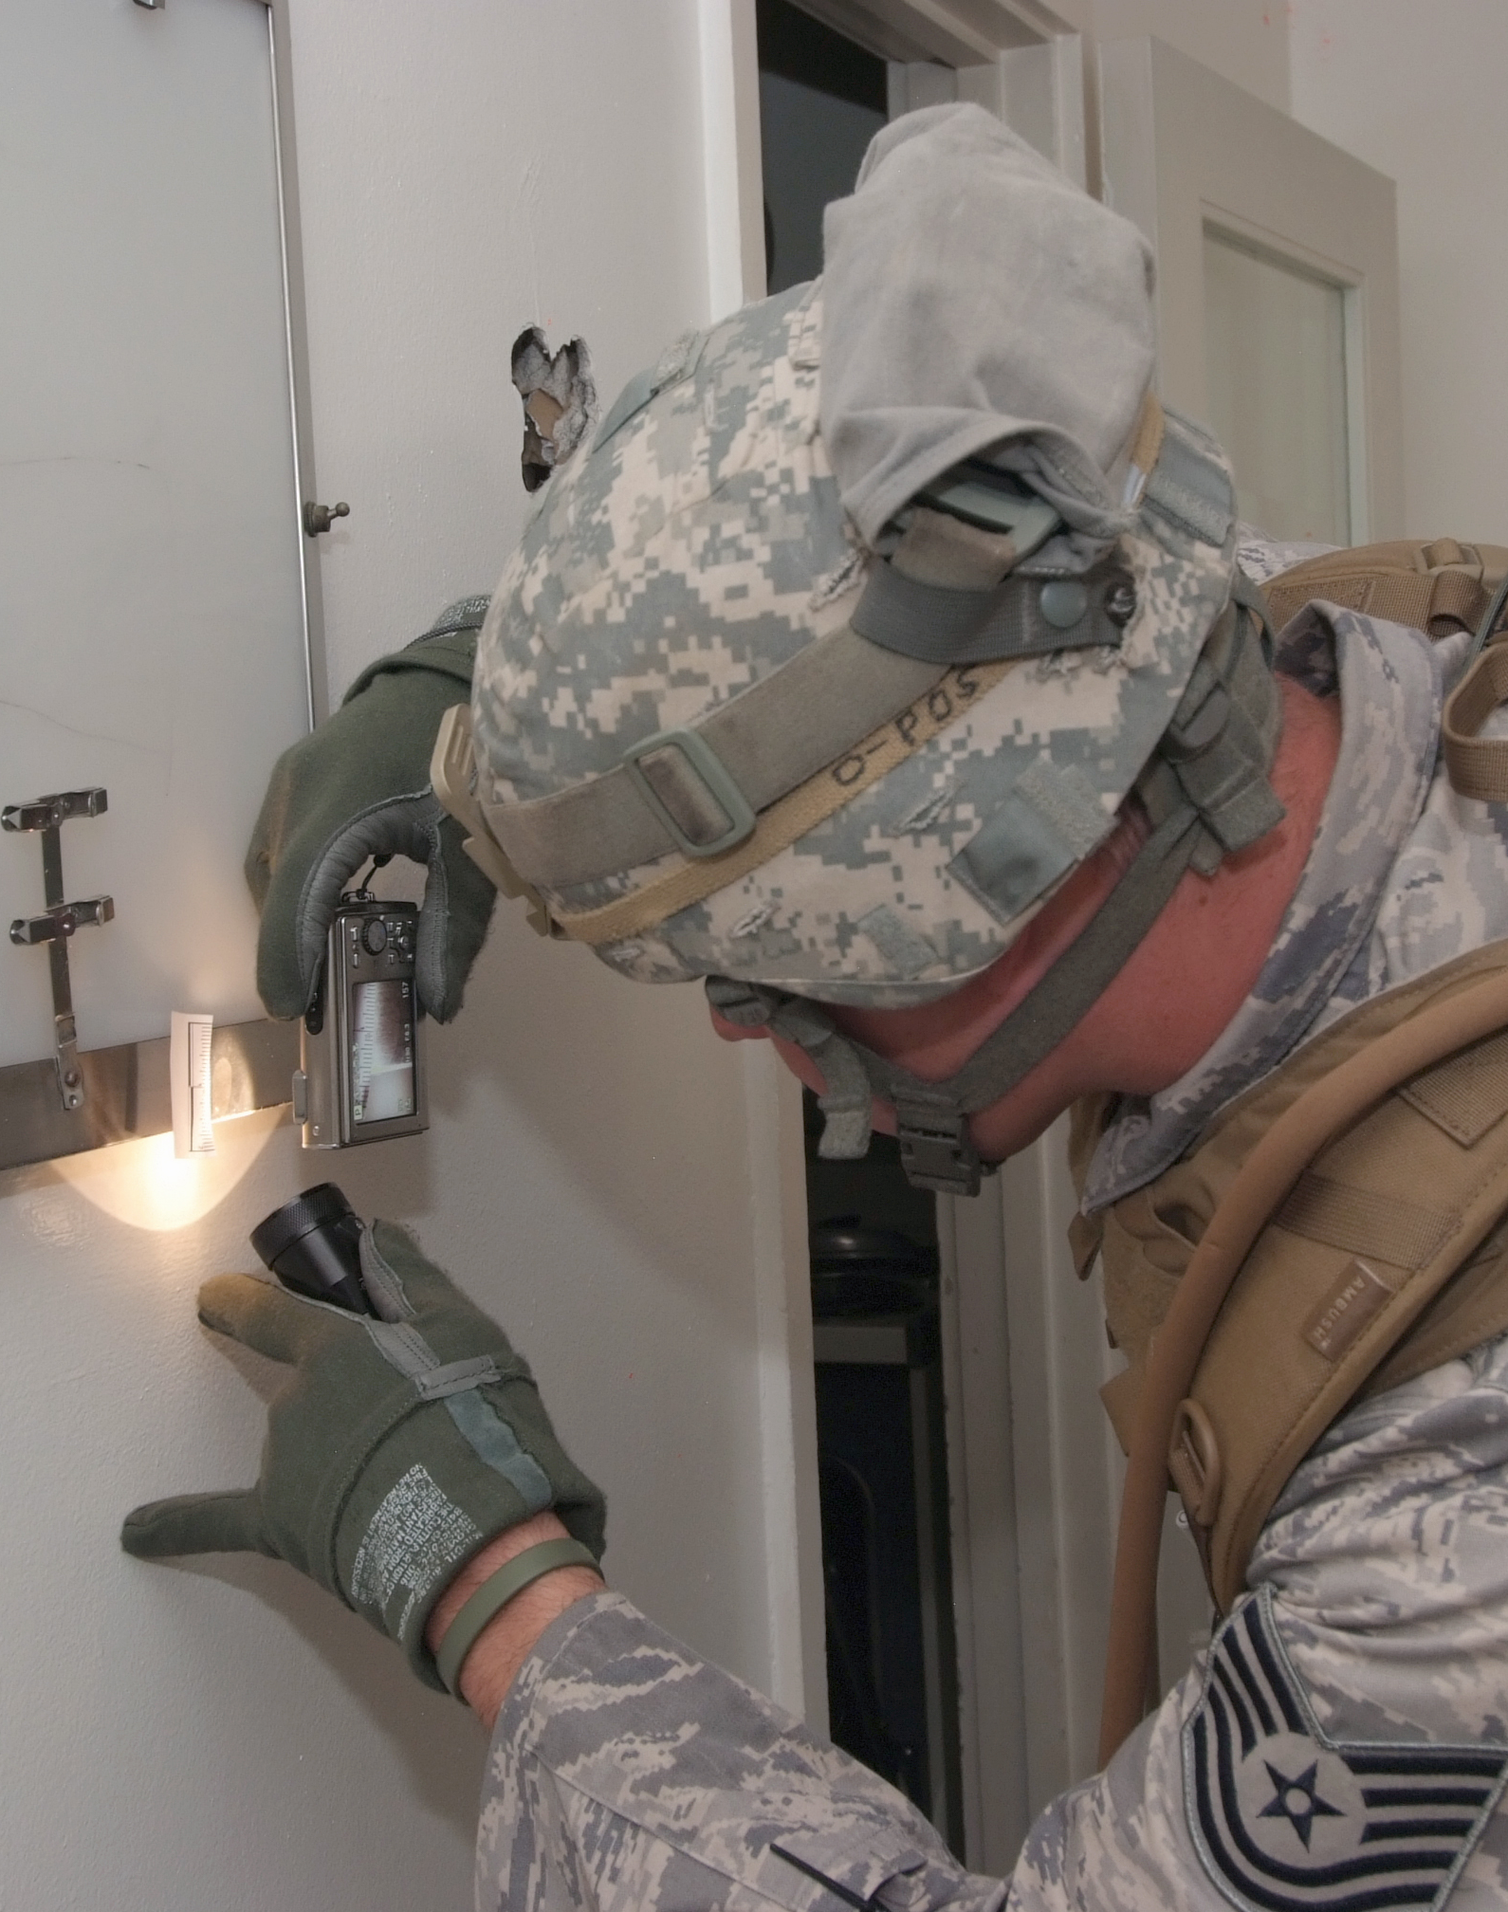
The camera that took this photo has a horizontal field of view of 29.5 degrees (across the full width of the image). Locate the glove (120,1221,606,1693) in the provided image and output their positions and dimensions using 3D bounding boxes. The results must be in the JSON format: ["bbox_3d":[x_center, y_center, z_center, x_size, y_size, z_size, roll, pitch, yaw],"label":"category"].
[{"bbox_3d":[-0.149,0.186,1.070,0.170,0.150,0.090,35,0,29],"label":"glove"}]

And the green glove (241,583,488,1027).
[{"bbox_3d":[-0.145,-0.056,1.120,0.105,0.175,0.110,24,-7,-6],"label":"green glove"}]

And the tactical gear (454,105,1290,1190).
[{"bbox_3d":[0.057,-0.099,1.029,0.310,0.310,0.260,-32,27,12],"label":"tactical gear"}]

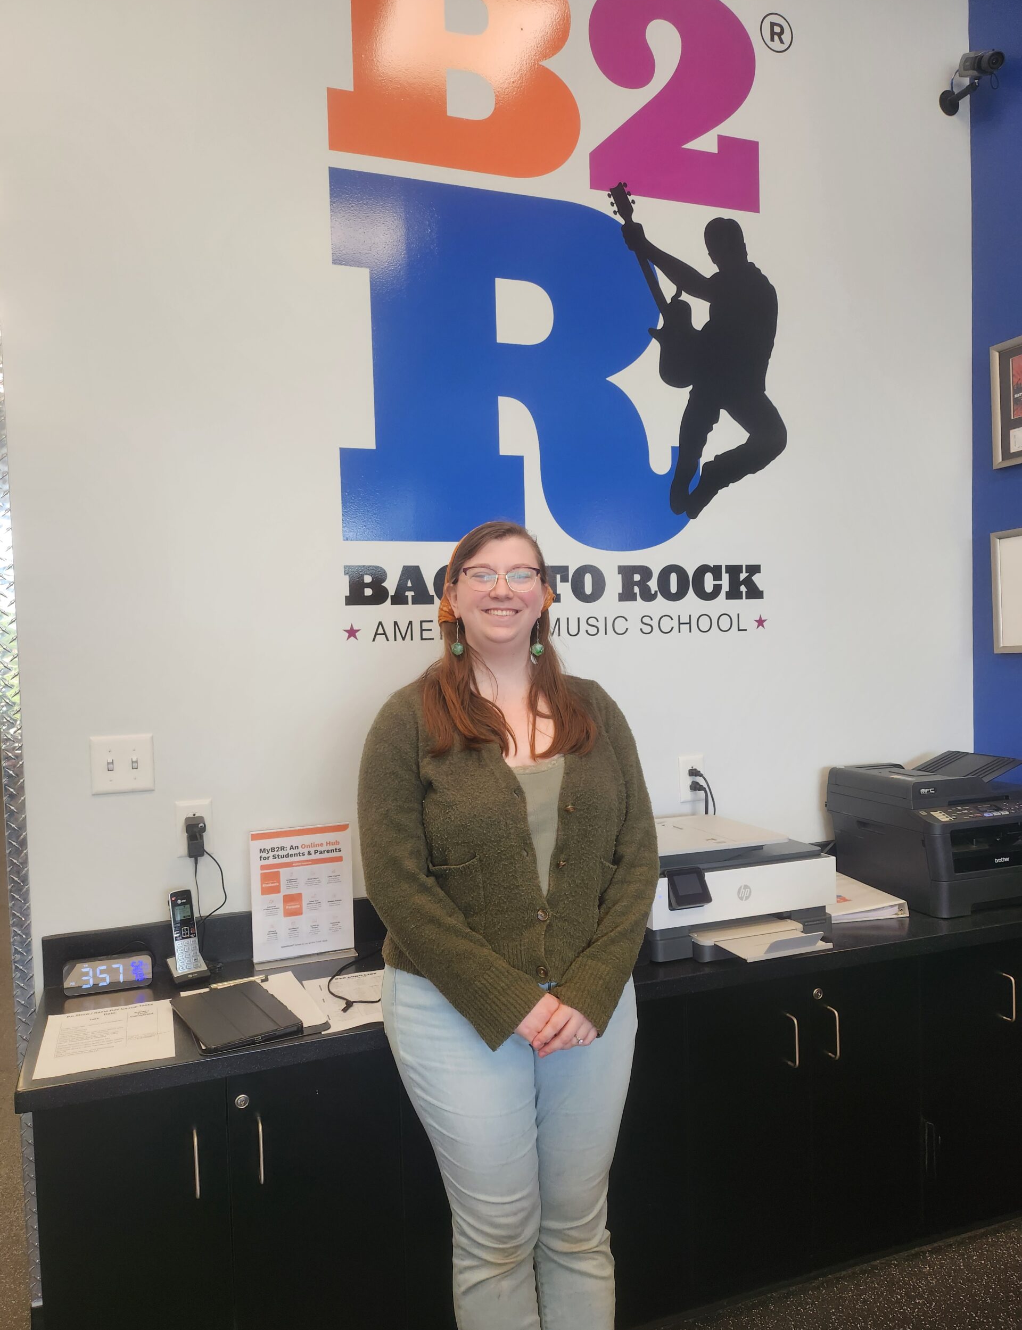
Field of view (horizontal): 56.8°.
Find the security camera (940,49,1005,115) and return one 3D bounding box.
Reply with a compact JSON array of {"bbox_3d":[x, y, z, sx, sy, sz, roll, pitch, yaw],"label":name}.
[{"bbox_3d":[1.249,-1.591,2.559,0.078,0.148,0.148,-2,12,-19],"label":"security camera"}]

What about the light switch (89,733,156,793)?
[{"bbox_3d":[-0.804,0.206,1.958,0.118,0.118,0.015,-2,2,-19],"label":"light switch"}]

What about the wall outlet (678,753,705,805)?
[{"bbox_3d":[0.464,0.291,2.411,0.071,0.117,0.010,-2,2,-19],"label":"wall outlet"}]

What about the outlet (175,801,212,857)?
[{"bbox_3d":[-0.673,0.348,2.011,0.072,0.118,0.010,-2,2,-19],"label":"outlet"}]

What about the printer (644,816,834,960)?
[{"bbox_3d":[0.483,0.495,2.127,0.460,0.226,0.460,-2,2,-19],"label":"printer"}]

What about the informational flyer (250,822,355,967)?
[{"bbox_3d":[-0.449,0.490,2.047,0.215,0.278,0.020,-1,-4,-23],"label":"informational flyer"}]

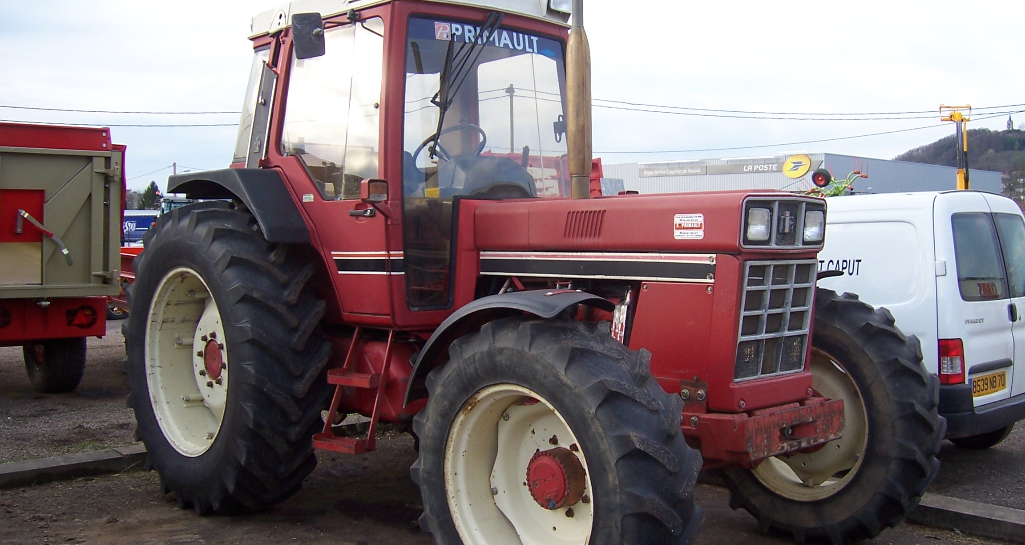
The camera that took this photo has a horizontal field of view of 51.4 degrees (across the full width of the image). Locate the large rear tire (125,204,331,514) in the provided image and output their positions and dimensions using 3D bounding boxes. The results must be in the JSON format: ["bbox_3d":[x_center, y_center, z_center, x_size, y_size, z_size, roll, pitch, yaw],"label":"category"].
[{"bbox_3d":[-1.618,0.456,5.865,0.440,1.670,1.700,-2,3,-42],"label":"large rear tire"}]

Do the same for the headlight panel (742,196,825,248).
[{"bbox_3d":[1.086,-0.200,4.301,0.570,0.205,0.070,-2,3,-42],"label":"headlight panel"}]

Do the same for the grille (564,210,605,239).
[{"bbox_3d":[0.317,-0.212,4.714,0.020,0.125,0.255,-2,3,-42],"label":"grille"}]

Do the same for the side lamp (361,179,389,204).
[{"bbox_3d":[-0.669,-0.396,5.163,0.112,0.105,0.075,-2,3,-42],"label":"side lamp"}]

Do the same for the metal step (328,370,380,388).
[{"bbox_3d":[-0.758,0.514,5.186,0.110,0.065,0.360,-2,3,-42],"label":"metal step"}]

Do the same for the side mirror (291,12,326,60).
[{"bbox_3d":[-1.009,-1.169,5.277,0.165,0.230,0.050,0,2,6],"label":"side mirror"}]

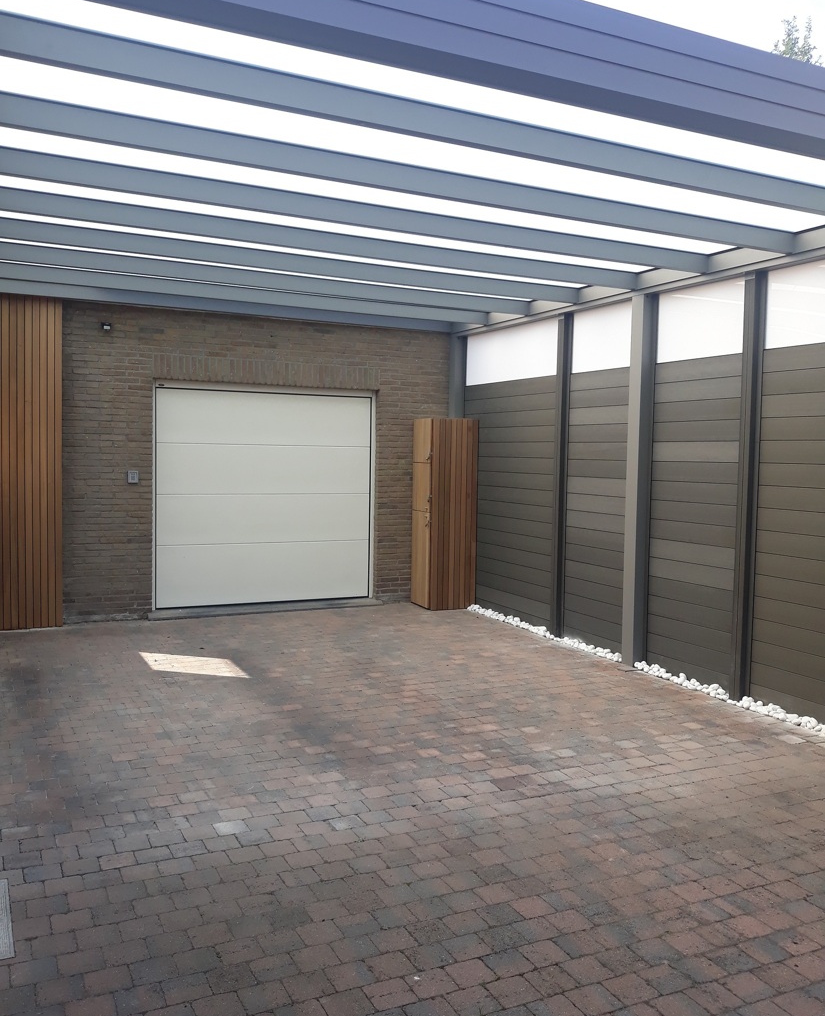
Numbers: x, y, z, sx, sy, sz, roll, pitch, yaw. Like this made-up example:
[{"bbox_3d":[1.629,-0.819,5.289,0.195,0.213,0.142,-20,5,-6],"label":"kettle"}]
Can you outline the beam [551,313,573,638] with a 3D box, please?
[{"bbox_3d":[1.358,-0.265,7.750,0.110,2.920,0.085,-1,4,-29],"label":"beam"}]

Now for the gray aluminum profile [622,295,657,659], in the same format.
[{"bbox_3d":[1.815,-0.197,6.843,0.140,2.945,0.135,-1,4,-29],"label":"gray aluminum profile"}]

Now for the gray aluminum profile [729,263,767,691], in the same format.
[{"bbox_3d":[2.332,-0.132,5.953,0.120,2.955,0.086,-1,4,-29],"label":"gray aluminum profile"}]

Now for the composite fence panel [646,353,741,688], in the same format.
[{"bbox_3d":[2.135,0.096,6.434,0.035,2.437,0.923,-1,4,-29],"label":"composite fence panel"}]

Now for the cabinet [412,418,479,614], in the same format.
[{"bbox_3d":[0.354,0.062,9.287,0.509,2.005,0.530,0,4,-23],"label":"cabinet"}]

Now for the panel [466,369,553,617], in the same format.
[{"bbox_3d":[0.967,-0.053,8.564,0.035,2.422,1.710,-1,4,-29],"label":"panel"}]

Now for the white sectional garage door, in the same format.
[{"bbox_3d":[-1.457,-0.096,8.731,2.260,2.126,0.045,-1,4,-29],"label":"white sectional garage door"}]

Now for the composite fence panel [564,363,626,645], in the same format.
[{"bbox_3d":[1.632,0.033,7.351,0.035,2.432,0.920,-1,4,-29],"label":"composite fence panel"}]

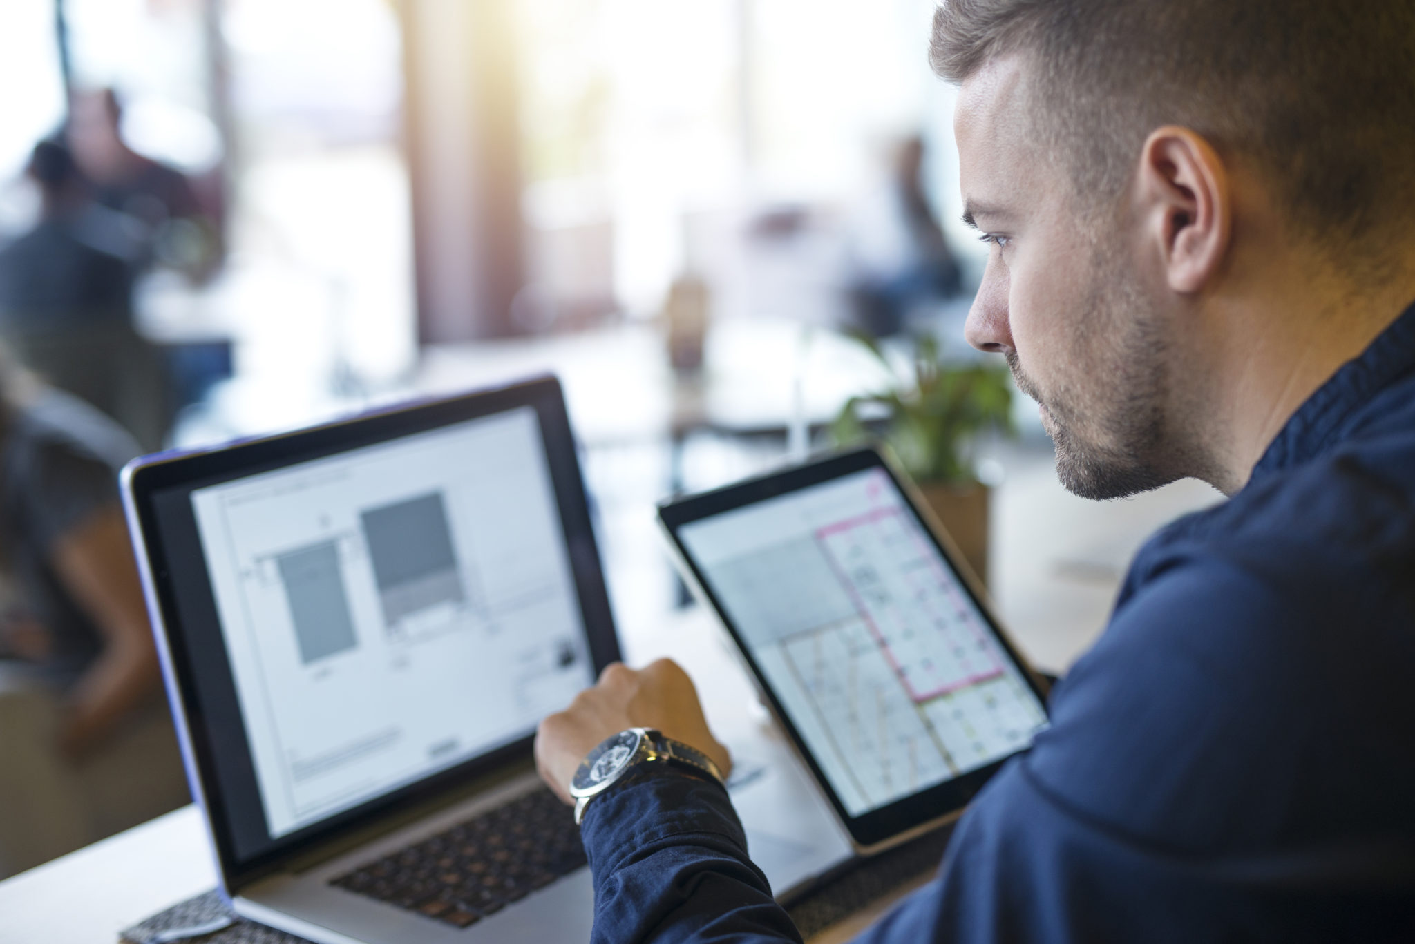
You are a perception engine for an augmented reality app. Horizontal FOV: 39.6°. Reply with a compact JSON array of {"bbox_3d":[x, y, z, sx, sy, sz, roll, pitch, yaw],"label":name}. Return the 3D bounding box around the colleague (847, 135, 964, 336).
[{"bbox_3d":[0.947,-1.034,9.600,0.720,1.260,0.500,-4,11,-11],"label":"colleague"}]

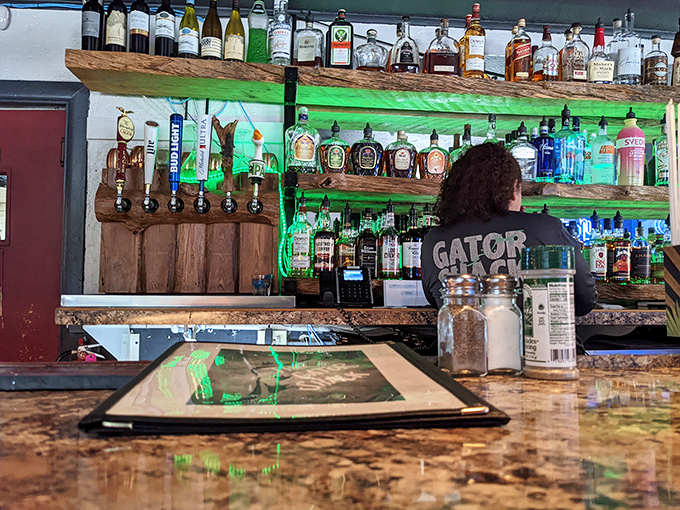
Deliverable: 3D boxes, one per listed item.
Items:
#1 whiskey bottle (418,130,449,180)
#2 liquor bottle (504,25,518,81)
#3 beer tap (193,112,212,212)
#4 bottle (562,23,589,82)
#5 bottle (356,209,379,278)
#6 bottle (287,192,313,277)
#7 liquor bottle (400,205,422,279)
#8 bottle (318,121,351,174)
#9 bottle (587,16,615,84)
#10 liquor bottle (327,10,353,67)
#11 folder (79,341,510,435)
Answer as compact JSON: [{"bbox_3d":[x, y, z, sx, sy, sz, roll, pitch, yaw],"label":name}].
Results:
[{"bbox_3d":[0.393,-0.418,2.223,0.123,0.218,0.075,1,-2,-7],"label":"whiskey bottle"},{"bbox_3d":[0.778,-0.878,2.367,0.075,0.292,0.075,1,-2,3],"label":"liquor bottle"},{"bbox_3d":[-0.521,-0.347,2.034,0.060,0.380,0.120,1,-2,-7],"label":"beer tap"},{"bbox_3d":[1.013,-0.857,2.273,0.112,0.283,0.084,1,-2,-5],"label":"bottle"},{"bbox_3d":[0.117,-0.049,2.225,0.081,0.295,0.080,1,-4,-7],"label":"bottle"},{"bbox_3d":[-0.157,-0.084,2.180,0.089,0.346,0.085,1,-4,-4],"label":"bottle"},{"bbox_3d":[0.308,-0.056,2.222,0.092,0.316,0.090,1,-1,-5],"label":"liquor bottle"},{"bbox_3d":[-0.021,-0.425,2.136,0.133,0.228,0.088,1,-2,-7],"label":"bottle"},{"bbox_3d":[1.153,-0.883,2.338,0.095,0.322,0.088,1,-1,15],"label":"bottle"},{"bbox_3d":[0.000,-0.879,2.185,0.096,0.272,0.067,1,-2,-7],"label":"liquor bottle"},{"bbox_3d":[-0.038,0.101,0.453,0.242,0.010,0.310,1,-1,-7],"label":"folder"}]

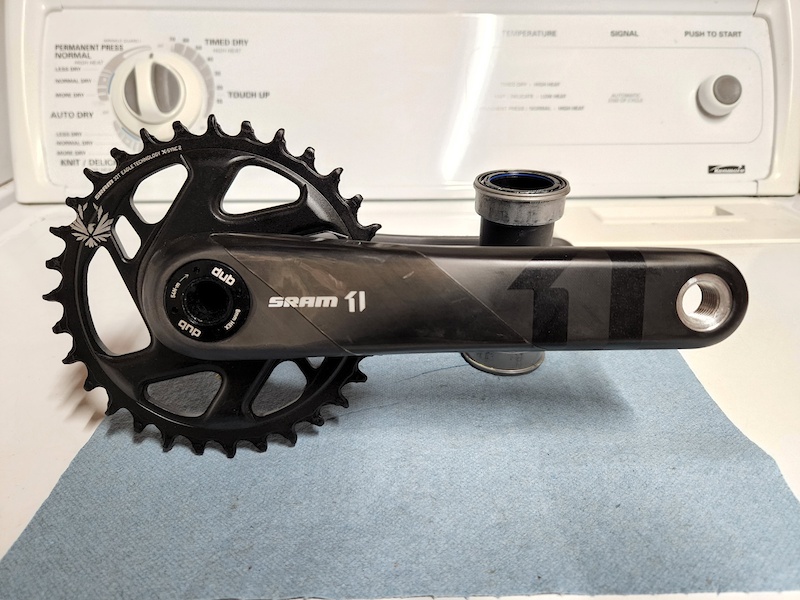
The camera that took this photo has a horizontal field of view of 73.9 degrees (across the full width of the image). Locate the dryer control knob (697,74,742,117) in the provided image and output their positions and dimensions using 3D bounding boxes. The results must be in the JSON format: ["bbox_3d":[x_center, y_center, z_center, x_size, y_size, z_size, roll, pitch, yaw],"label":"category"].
[{"bbox_3d":[0.305,-0.195,0.502,0.039,0.039,0.019,0,3,-2],"label":"dryer control knob"}]

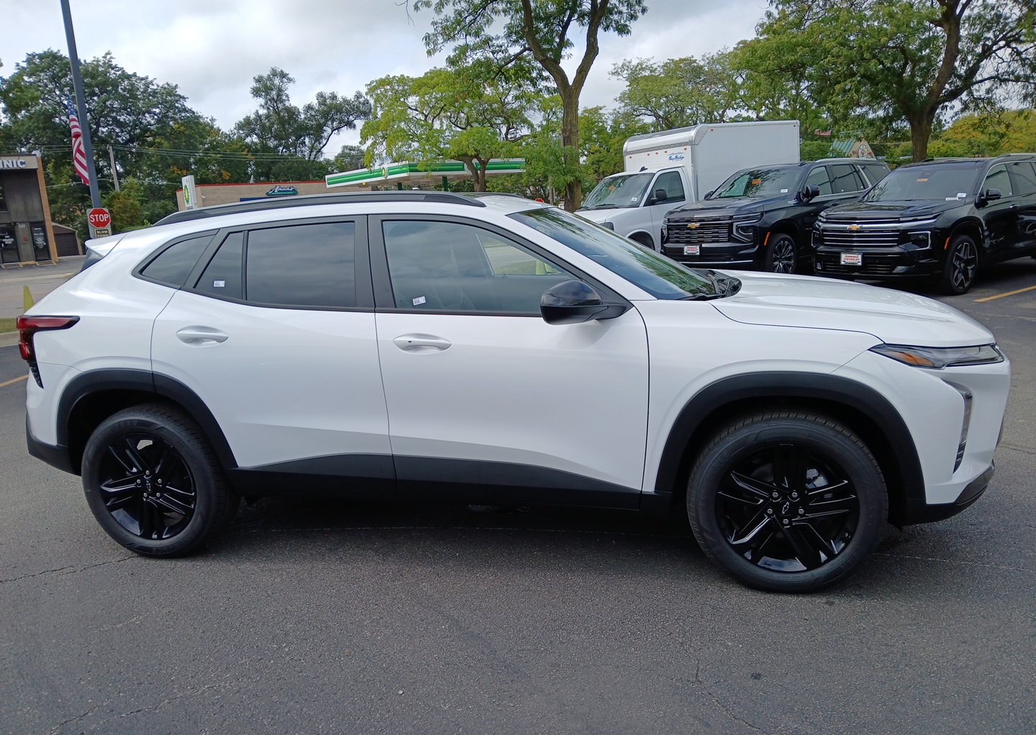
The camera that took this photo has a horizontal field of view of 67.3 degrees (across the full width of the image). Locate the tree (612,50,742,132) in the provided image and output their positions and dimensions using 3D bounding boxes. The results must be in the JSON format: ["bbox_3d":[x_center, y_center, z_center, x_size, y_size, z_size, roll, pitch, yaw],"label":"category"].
[{"bbox_3d":[7.532,-10.261,35.758,7.000,8.100,7.000,-3,11,0],"label":"tree"}]

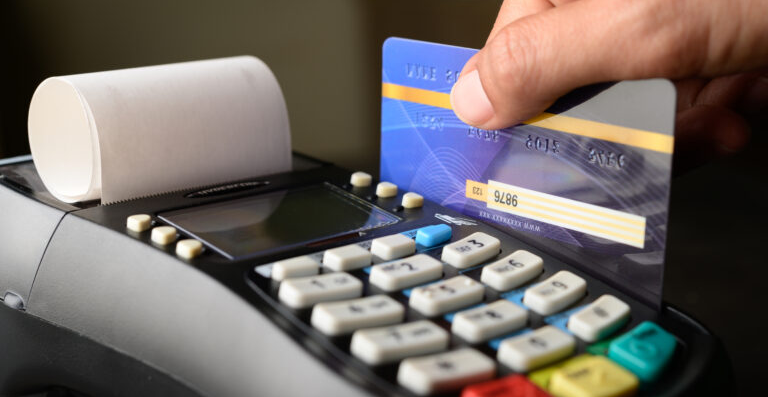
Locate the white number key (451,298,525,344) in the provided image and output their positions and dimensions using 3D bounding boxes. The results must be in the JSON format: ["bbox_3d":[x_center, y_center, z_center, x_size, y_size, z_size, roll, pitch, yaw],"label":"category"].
[{"bbox_3d":[0.021,0.024,0.249,0.016,0.004,0.007,-10,27,-38],"label":"white number key"}]

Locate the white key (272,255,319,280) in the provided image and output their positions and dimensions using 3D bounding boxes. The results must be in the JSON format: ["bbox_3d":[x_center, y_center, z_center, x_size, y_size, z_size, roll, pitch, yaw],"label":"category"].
[{"bbox_3d":[-0.019,0.015,0.275,0.011,0.003,0.005,-12,28,-40],"label":"white key"}]

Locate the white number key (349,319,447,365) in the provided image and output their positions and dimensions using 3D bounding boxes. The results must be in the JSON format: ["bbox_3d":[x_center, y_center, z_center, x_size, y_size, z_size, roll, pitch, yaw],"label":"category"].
[{"bbox_3d":[0.003,0.027,0.250,0.019,0.003,0.009,-8,26,-35],"label":"white number key"}]

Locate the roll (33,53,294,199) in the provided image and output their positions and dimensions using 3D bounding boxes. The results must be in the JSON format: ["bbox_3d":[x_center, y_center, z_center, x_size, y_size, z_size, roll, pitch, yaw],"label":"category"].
[{"bbox_3d":[-0.055,-0.018,0.320,0.058,0.030,0.032,-12,18,-43],"label":"roll"}]

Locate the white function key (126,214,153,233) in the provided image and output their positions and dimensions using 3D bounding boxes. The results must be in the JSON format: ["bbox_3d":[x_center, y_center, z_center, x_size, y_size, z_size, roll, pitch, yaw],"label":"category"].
[{"bbox_3d":[-0.054,0.005,0.284,0.004,0.003,0.005,-12,26,-43],"label":"white function key"}]

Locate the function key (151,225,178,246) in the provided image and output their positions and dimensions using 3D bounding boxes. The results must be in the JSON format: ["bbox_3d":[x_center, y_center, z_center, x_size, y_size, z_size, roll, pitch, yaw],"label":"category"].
[{"bbox_3d":[-0.049,0.008,0.287,0.006,0.002,0.004,-12,26,-40],"label":"function key"}]

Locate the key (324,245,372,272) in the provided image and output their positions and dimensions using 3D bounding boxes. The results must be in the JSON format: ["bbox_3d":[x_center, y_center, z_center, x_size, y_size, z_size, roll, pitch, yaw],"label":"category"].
[{"bbox_3d":[-0.008,0.013,0.280,0.010,0.003,0.006,-11,27,-42],"label":"key"}]

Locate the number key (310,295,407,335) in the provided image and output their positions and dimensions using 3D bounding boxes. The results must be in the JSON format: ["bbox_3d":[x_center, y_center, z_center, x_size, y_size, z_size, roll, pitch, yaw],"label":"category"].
[{"bbox_3d":[-0.005,0.022,0.245,0.017,0.004,0.008,-6,25,-30],"label":"number key"}]

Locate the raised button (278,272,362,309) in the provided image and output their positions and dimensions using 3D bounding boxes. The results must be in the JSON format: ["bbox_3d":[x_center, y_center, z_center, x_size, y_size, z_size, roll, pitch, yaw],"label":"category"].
[{"bbox_3d":[-0.013,0.019,0.261,0.016,0.003,0.009,-5,24,-32],"label":"raised button"}]

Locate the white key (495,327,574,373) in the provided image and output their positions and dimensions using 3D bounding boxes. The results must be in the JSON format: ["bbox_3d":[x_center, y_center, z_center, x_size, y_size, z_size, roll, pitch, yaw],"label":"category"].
[{"bbox_3d":[0.030,0.029,0.254,0.008,0.003,0.017,25,27,39],"label":"white key"}]

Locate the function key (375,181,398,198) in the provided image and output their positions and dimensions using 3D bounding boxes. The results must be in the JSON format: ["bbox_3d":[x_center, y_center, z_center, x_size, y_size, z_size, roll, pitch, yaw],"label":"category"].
[{"bbox_3d":[0.001,-0.002,0.330,0.006,0.002,0.004,-12,26,-40],"label":"function key"}]

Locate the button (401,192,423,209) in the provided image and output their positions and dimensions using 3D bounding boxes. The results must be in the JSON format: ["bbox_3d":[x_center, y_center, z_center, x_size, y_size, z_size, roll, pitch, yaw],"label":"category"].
[{"bbox_3d":[0.007,0.000,0.324,0.006,0.002,0.004,-12,26,-40],"label":"button"}]

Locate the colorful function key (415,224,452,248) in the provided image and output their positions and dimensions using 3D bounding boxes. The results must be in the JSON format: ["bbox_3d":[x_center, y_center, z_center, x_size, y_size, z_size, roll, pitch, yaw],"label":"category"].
[{"bbox_3d":[0.012,0.009,0.299,0.005,0.003,0.008,25,26,38],"label":"colorful function key"}]

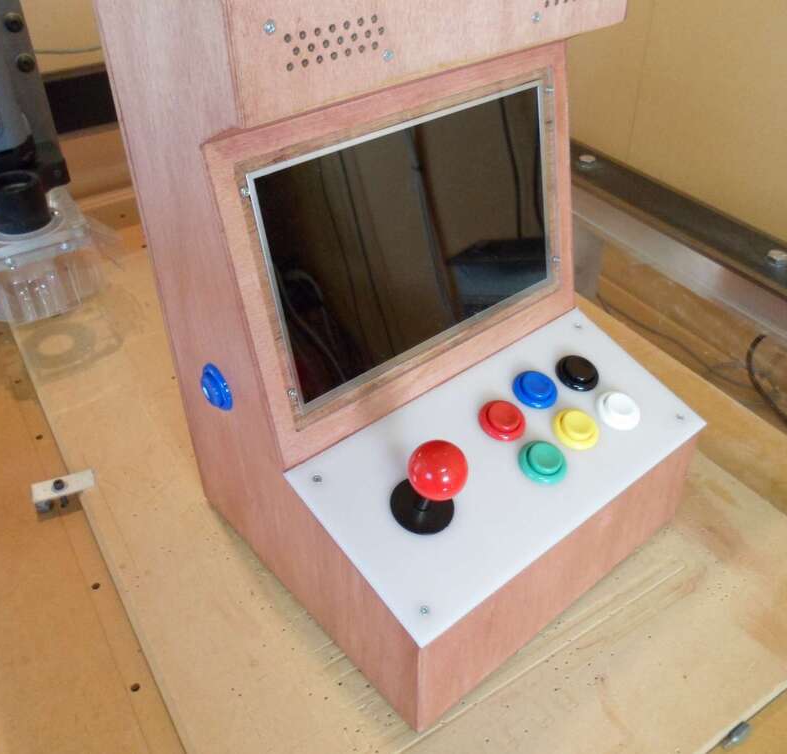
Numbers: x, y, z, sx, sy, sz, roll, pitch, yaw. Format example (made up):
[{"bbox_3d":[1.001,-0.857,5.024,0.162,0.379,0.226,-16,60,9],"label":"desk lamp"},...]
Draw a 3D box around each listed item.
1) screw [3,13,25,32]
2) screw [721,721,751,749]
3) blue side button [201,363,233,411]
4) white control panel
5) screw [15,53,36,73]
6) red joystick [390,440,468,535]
[{"bbox_3d":[-0.356,-0.333,0.708,0.017,0.017,0.011,-21,42,-24],"label":"screw"},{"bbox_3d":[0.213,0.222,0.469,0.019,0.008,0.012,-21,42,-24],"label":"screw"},{"bbox_3d":[-0.116,0.008,0.487,0.009,0.035,0.035,-28,46,-31],"label":"blue side button"},{"bbox_3d":[0.082,0.048,0.514,0.287,0.004,0.132,-28,62,-31],"label":"white control panel"},{"bbox_3d":[-0.356,-0.304,0.730,0.017,0.017,0.011,-21,42,-24],"label":"screw"},{"bbox_3d":[0.023,0.062,0.448,0.040,0.058,0.040,7,50,-8],"label":"red joystick"}]

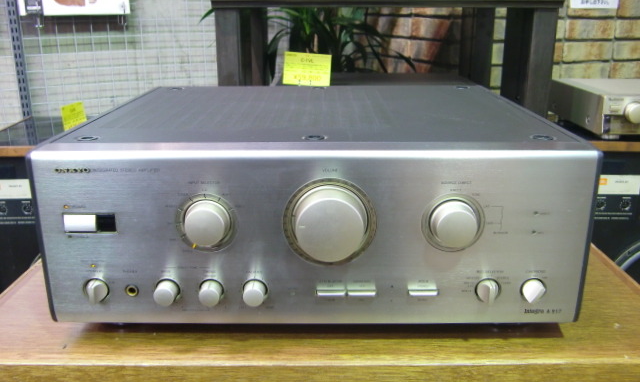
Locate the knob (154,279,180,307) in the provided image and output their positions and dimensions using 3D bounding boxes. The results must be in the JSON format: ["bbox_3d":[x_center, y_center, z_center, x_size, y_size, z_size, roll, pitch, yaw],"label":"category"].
[{"bbox_3d":[-0.131,0.088,0.520,0.018,0.018,0.014,0,18,1],"label":"knob"}]

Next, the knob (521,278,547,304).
[{"bbox_3d":[0.182,0.086,0.516,0.019,0.019,0.011,0,18,1],"label":"knob"}]

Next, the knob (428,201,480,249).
[{"bbox_3d":[0.110,0.029,0.497,0.038,0.038,0.015,0,18,1],"label":"knob"}]

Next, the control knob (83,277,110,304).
[{"bbox_3d":[-0.193,0.087,0.522,0.019,0.019,0.011,0,18,1],"label":"control knob"}]

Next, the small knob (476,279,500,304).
[{"bbox_3d":[0.144,0.086,0.517,0.019,0.019,0.011,0,18,1],"label":"small knob"}]

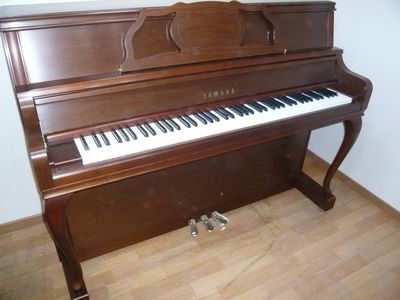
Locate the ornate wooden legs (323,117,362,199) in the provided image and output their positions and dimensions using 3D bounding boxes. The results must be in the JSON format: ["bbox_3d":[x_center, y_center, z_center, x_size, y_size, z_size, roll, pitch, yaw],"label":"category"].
[{"bbox_3d":[0.759,0.043,1.803,0.095,0.545,0.139,-14,33,-24],"label":"ornate wooden legs"}]

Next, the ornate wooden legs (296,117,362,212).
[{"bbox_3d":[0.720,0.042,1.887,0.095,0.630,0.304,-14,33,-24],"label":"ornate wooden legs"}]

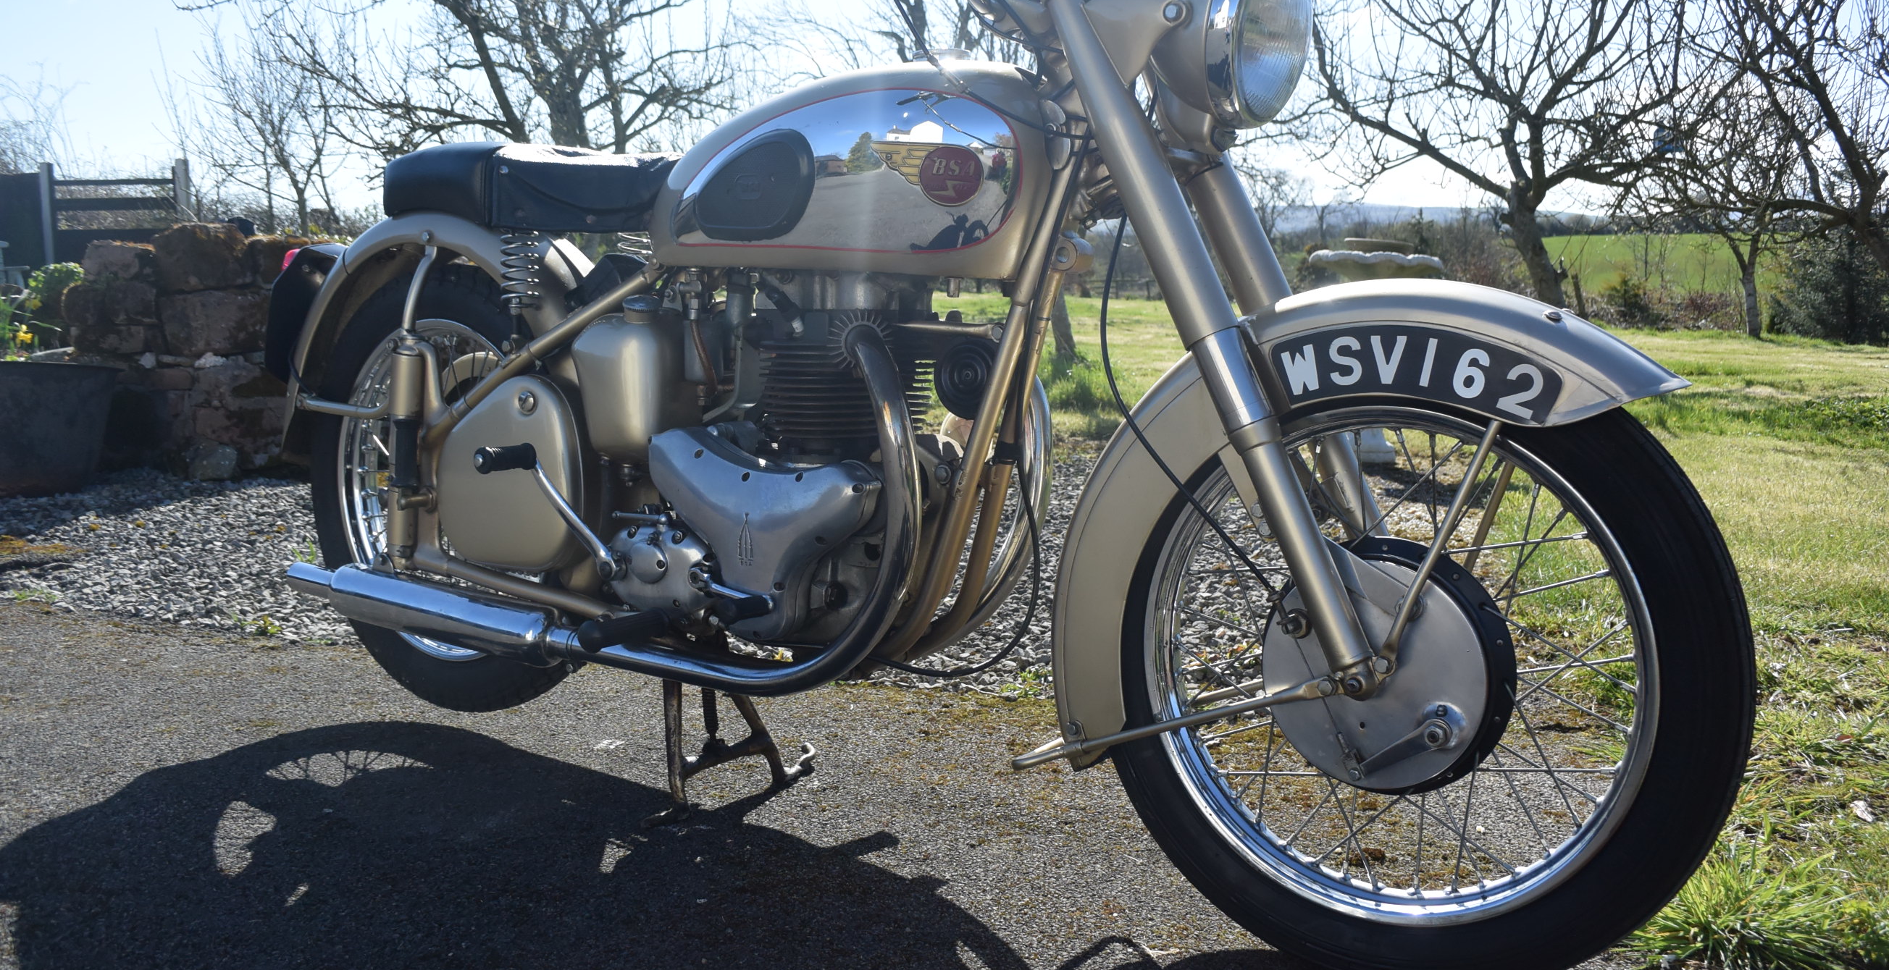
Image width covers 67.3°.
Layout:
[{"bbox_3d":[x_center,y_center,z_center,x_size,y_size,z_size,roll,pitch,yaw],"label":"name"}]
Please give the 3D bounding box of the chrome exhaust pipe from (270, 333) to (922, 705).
[{"bbox_3d":[-0.494,0.005,1.820,1.095,0.452,0.135,6,8,32],"label":"chrome exhaust pipe"}]

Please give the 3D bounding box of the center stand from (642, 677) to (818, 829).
[{"bbox_3d":[-0.283,0.302,1.907,0.150,0.234,0.290,6,8,32],"label":"center stand"}]

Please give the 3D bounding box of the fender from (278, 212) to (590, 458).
[{"bbox_3d":[-0.735,-0.186,2.133,0.780,0.433,0.146,6,8,32],"label":"fender"}]

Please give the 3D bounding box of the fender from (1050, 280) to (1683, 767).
[{"bbox_3d":[0.393,0.070,1.431,0.615,0.542,0.140,6,8,34],"label":"fender"}]

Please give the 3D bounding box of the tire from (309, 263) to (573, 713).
[{"bbox_3d":[-0.733,0.010,2.151,0.672,0.672,0.094,6,8,32],"label":"tire"}]

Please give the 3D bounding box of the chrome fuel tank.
[{"bbox_3d":[-0.102,-0.376,1.708,0.595,0.250,0.300,6,8,32],"label":"chrome fuel tank"}]

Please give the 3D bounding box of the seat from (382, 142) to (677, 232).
[{"bbox_3d":[-0.557,-0.413,1.997,0.555,0.137,0.256,6,8,32],"label":"seat"}]

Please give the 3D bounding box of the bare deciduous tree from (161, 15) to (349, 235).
[{"bbox_3d":[-9.711,-4.610,20.000,2.581,4.162,2.581,-1,7,-26],"label":"bare deciduous tree"}]

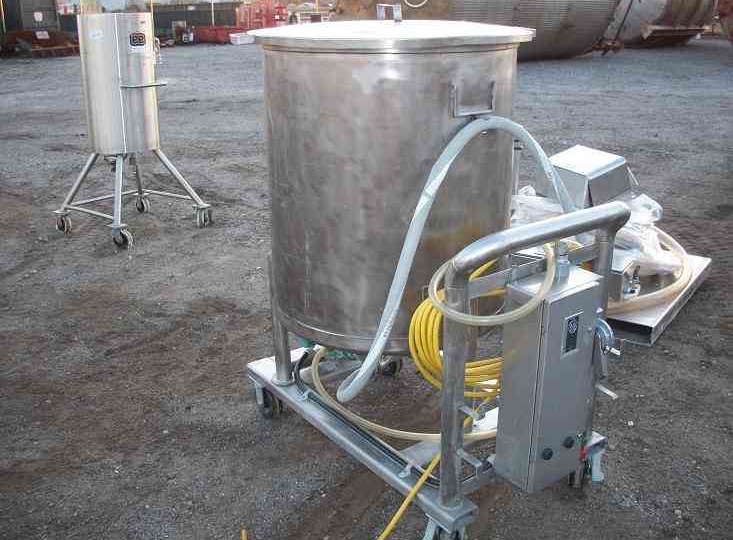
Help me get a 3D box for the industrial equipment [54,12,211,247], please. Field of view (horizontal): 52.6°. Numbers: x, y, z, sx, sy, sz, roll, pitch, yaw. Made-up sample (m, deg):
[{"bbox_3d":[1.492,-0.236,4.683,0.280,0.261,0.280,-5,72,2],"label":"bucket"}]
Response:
[{"bbox_3d":[-1.892,-1.130,5.769,0.850,1.650,0.850,15,24,37],"label":"industrial equipment"}]

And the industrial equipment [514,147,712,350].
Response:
[{"bbox_3d":[1.438,-0.268,4.464,1.000,0.820,1.350,12,23,33],"label":"industrial equipment"}]

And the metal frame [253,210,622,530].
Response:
[{"bbox_3d":[0.201,0.224,2.694,0.730,1.040,1.378,-14,23,-34],"label":"metal frame"}]

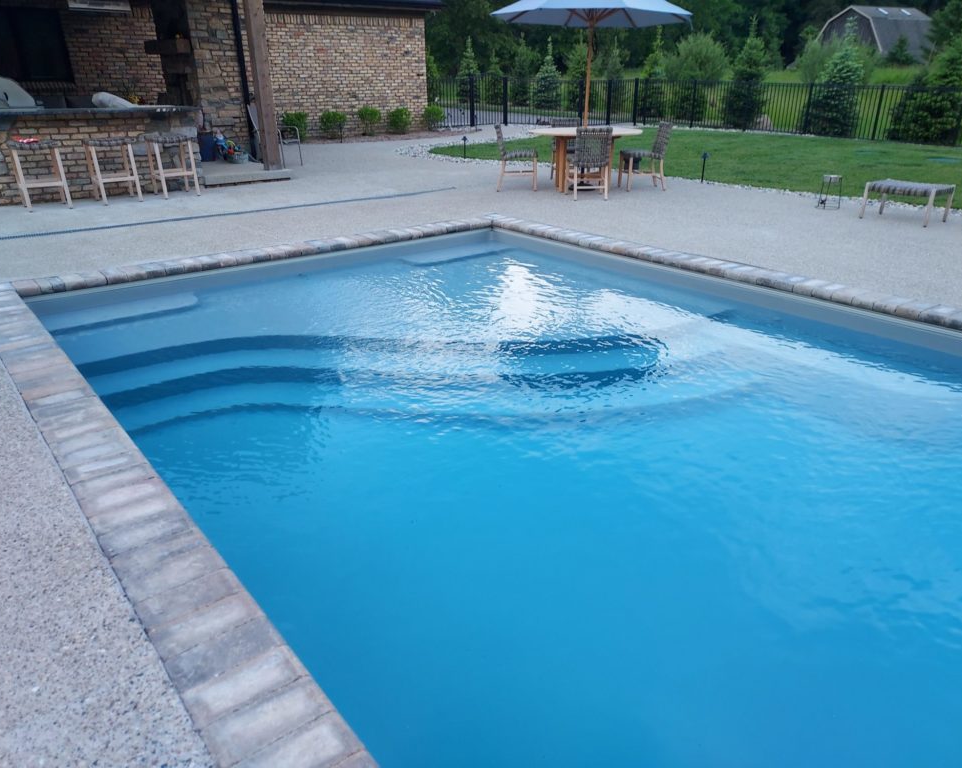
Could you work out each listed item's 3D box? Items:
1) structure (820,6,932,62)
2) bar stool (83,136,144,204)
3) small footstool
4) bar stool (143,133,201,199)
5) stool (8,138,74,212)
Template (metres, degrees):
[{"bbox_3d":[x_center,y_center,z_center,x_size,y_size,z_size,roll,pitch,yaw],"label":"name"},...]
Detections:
[{"bbox_3d":[37.407,-32.648,66.931,8.600,5.100,9.800,-11,25,-23],"label":"structure"},{"bbox_3d":[-4.593,-2.680,8.888,0.470,0.760,0.520,-19,29,-36],"label":"bar stool"},{"bbox_3d":[4.412,-1.889,7.370,0.460,0.370,0.690,-17,28,-33],"label":"small footstool"},{"bbox_3d":[-4.047,-2.873,9.331,0.470,0.760,0.520,-18,29,-35],"label":"bar stool"},{"bbox_3d":[-5.234,-2.484,8.440,0.470,0.760,0.520,-16,28,-33],"label":"stool"}]

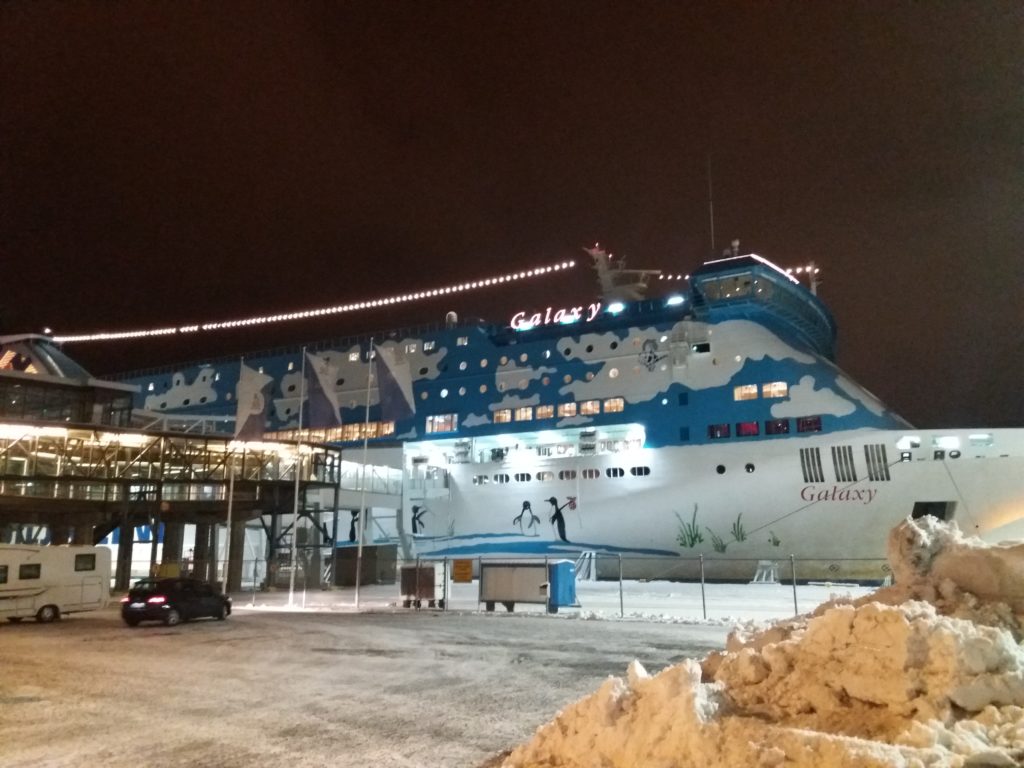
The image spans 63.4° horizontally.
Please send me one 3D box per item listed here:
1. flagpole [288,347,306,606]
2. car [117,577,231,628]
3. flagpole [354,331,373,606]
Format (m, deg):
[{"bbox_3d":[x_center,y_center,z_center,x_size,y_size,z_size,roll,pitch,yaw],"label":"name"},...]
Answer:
[{"bbox_3d":[-10.138,4.220,39.324,0.170,12.270,0.170,0,-12,0],"label":"flagpole"},{"bbox_3d":[-11.660,7.615,29.160,1.800,1.480,4.300,-3,-12,14],"label":"car"},{"bbox_3d":[-6.709,3.875,37.868,0.170,12.360,0.170,1,-12,0],"label":"flagpole"}]

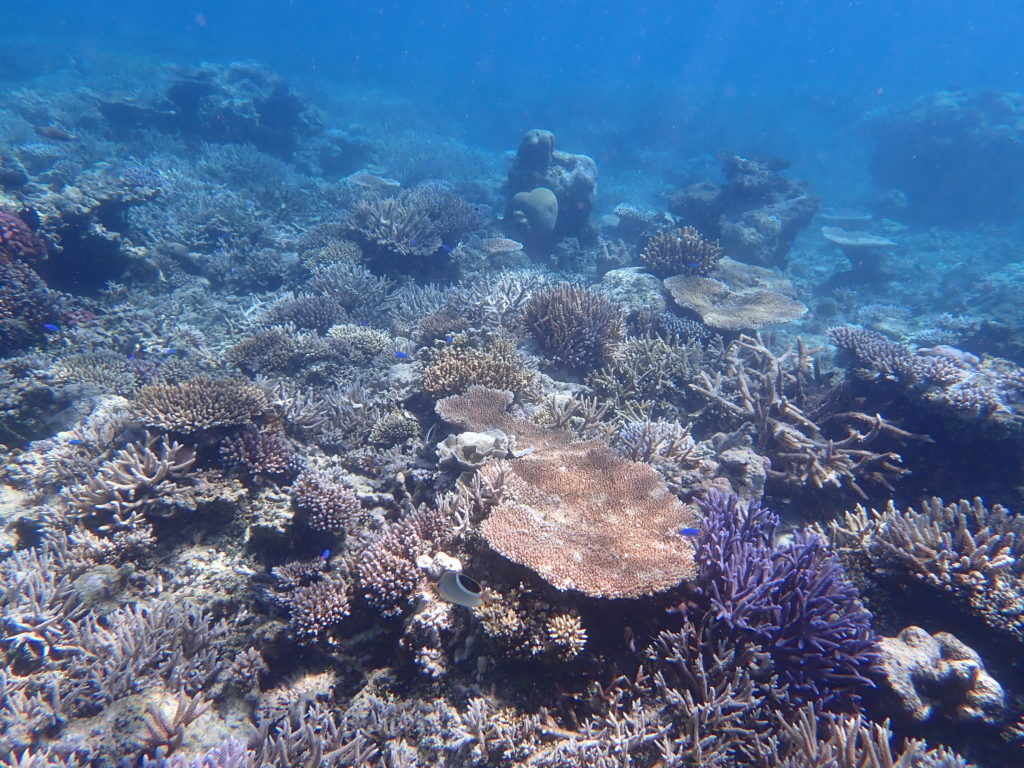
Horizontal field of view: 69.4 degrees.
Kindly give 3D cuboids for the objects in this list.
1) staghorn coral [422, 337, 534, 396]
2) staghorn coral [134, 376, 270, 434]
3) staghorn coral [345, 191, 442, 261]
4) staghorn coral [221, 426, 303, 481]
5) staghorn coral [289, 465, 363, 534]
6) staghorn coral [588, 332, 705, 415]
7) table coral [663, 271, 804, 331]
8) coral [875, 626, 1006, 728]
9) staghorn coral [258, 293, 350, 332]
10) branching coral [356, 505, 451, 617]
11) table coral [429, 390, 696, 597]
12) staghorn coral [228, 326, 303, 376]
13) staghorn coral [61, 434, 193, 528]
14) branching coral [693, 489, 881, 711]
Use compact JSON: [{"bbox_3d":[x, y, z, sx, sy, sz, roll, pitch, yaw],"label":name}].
[{"bbox_3d":[-0.127,-0.066,2.800,0.420,0.210,0.350,-1,25,-3],"label":"staghorn coral"},{"bbox_3d":[-1.046,0.073,2.500,0.460,0.180,0.380,-11,27,-23],"label":"staghorn coral"},{"bbox_3d":[-0.657,-0.879,4.100,0.540,0.340,0.460,0,26,0],"label":"staghorn coral"},{"bbox_3d":[-0.742,0.207,2.200,0.240,0.140,0.200,0,26,0],"label":"staghorn coral"},{"bbox_3d":[-0.504,0.312,2.000,0.200,0.180,0.190,-7,26,-15],"label":"staghorn coral"},{"bbox_3d":[0.476,-0.033,2.600,0.400,0.250,0.350,0,26,0],"label":"staghorn coral"},{"bbox_3d":[0.922,-0.344,3.050,0.570,0.130,0.500,0,26,0],"label":"table coral"},{"bbox_3d":[0.900,0.613,1.550,0.250,0.170,0.200,0,26,0],"label":"coral"},{"bbox_3d":[-0.898,-0.309,3.200,0.370,0.140,0.320,0,26,0],"label":"staghorn coral"},{"bbox_3d":[-0.252,0.410,1.720,0.220,0.220,0.240,0,26,0],"label":"branching coral"},{"bbox_3d":[0.122,0.270,2.197,0.580,0.180,1.030,-9,26,-18],"label":"table coral"},{"bbox_3d":[-1.029,-0.136,3.100,0.320,0.190,0.290,-9,26,-18],"label":"staghorn coral"},{"bbox_3d":[-1.112,0.283,2.150,0.380,0.240,0.340,-14,29,-28],"label":"staghorn coral"},{"bbox_3d":[0.605,0.475,1.630,0.370,0.360,0.340,0,26,0],"label":"branching coral"}]

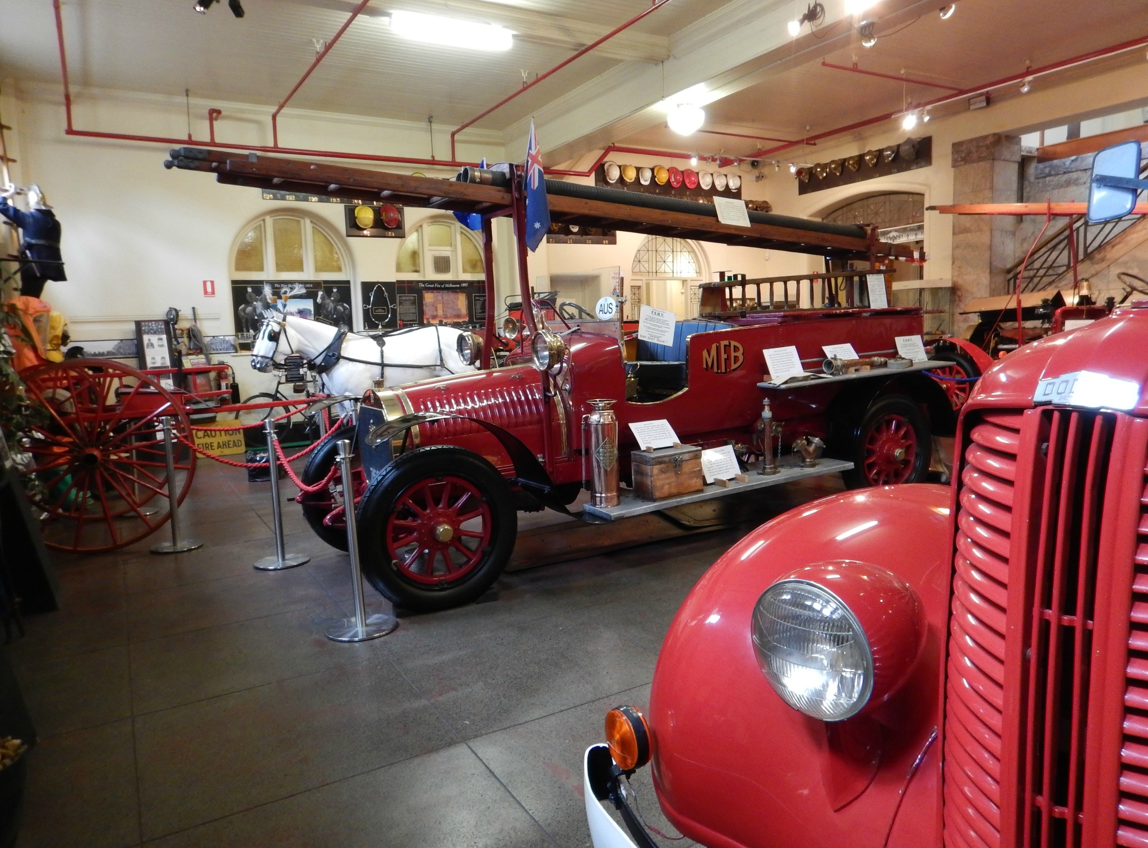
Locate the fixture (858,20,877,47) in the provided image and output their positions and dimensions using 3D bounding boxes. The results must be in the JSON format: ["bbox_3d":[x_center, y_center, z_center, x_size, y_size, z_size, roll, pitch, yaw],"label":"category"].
[{"bbox_3d":[2.605,-3.456,7.059,0.153,0.207,0.153,-6,8,-30],"label":"fixture"}]

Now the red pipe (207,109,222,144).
[{"bbox_3d":[-4.782,-3.958,10.597,0.168,0.424,0.158,-6,8,-30],"label":"red pipe"}]

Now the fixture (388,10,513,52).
[{"bbox_3d":[-1.204,-3.888,7.888,1.253,0.128,0.276,-6,8,-30],"label":"fixture"}]

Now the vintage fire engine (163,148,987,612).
[{"bbox_3d":[0.555,-0.467,5.825,6.167,2.526,1.618,-6,8,-33],"label":"vintage fire engine"}]

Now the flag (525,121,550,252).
[{"bbox_3d":[-0.222,-1.439,4.811,0.163,0.759,0.089,-6,8,-33],"label":"flag"}]

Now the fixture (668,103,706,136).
[{"bbox_3d":[1.330,-3.598,9.405,0.405,0.370,0.405,-2,7,0],"label":"fixture"}]

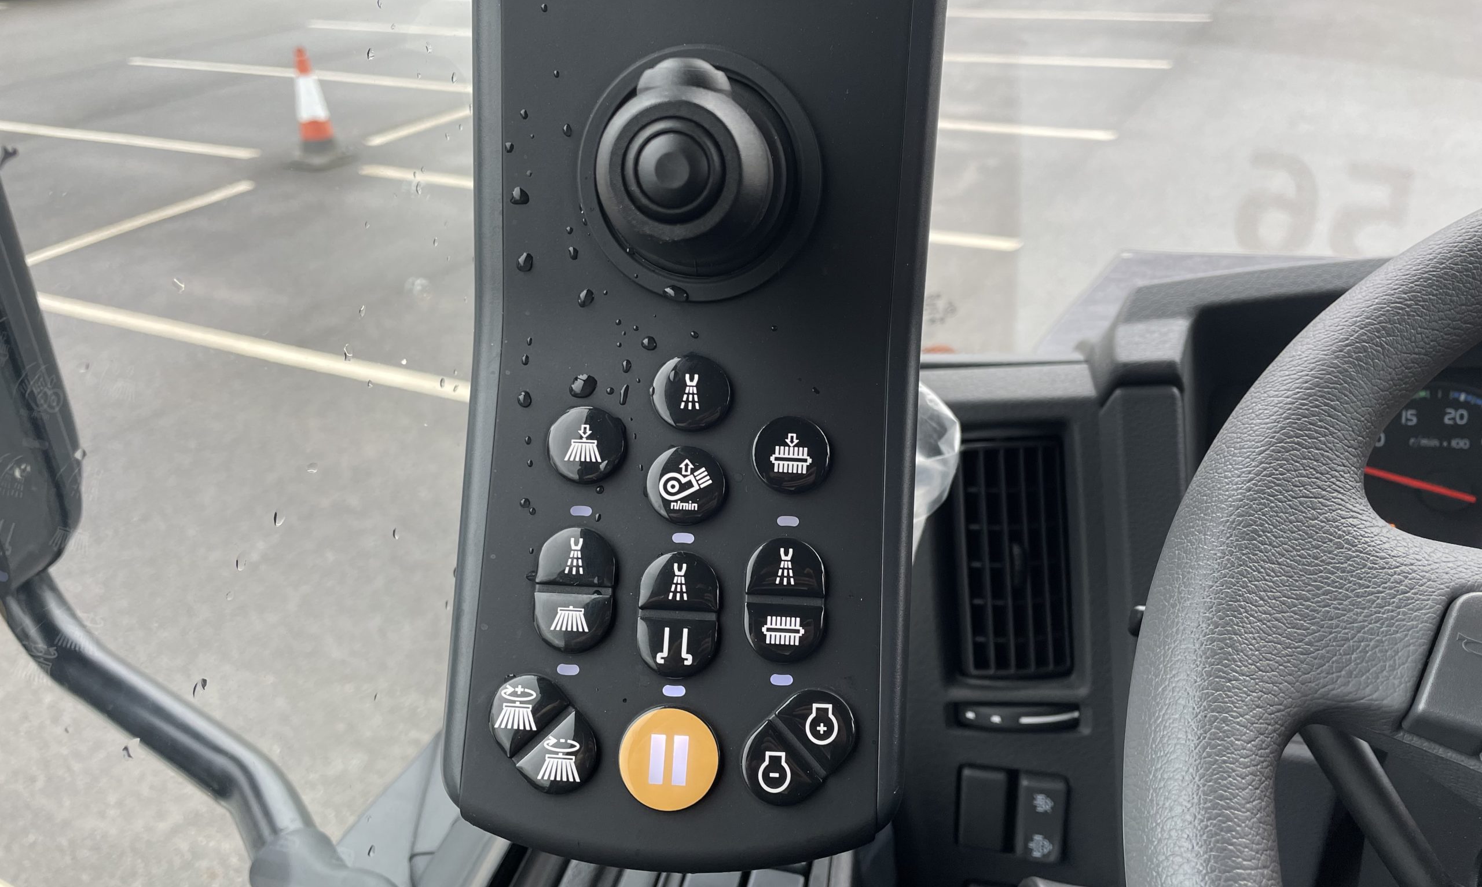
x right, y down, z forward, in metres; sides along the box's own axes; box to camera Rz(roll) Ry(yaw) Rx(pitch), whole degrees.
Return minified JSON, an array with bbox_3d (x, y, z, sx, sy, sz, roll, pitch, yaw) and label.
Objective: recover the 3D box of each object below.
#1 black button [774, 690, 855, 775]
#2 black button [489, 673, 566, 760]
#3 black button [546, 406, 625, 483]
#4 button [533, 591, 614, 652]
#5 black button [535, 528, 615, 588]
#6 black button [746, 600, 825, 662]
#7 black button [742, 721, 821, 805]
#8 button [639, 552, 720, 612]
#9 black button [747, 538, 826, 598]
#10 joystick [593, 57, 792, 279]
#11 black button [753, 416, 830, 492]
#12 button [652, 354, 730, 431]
[{"bbox_3d":[0.017,0.065,0.249,0.018,0.018,0.004,3,-11,1],"label":"black button"},{"bbox_3d":[-0.048,0.061,0.250,0.017,0.018,0.004,3,-11,1],"label":"black button"},{"bbox_3d":[-0.036,0.000,0.262,0.018,0.019,0.004,3,-11,1],"label":"black button"},{"bbox_3d":[-0.038,0.041,0.254,0.018,0.014,0.004,3,-11,1],"label":"button"},{"bbox_3d":[-0.038,0.026,0.257,0.018,0.013,0.004,3,-11,1],"label":"black button"},{"bbox_3d":[0.010,0.043,0.254,0.018,0.013,0.004,3,-11,1],"label":"black button"},{"bbox_3d":[0.009,0.071,0.248,0.018,0.018,0.004,3,-11,1],"label":"black button"},{"bbox_3d":[-0.013,0.030,0.243,0.017,0.013,0.004,3,-14,1],"label":"button"},{"bbox_3d":[0.010,0.029,0.256,0.018,0.013,0.004,3,-11,1],"label":"black button"},{"bbox_3d":[-0.011,-0.057,0.231,0.043,0.046,0.042,2,12,4],"label":"joystick"},{"bbox_3d":[0.011,0.003,0.250,0.017,0.017,0.004,3,-14,1],"label":"black button"},{"bbox_3d":[-0.011,-0.012,0.253,0.017,0.017,0.004,3,-14,1],"label":"button"}]

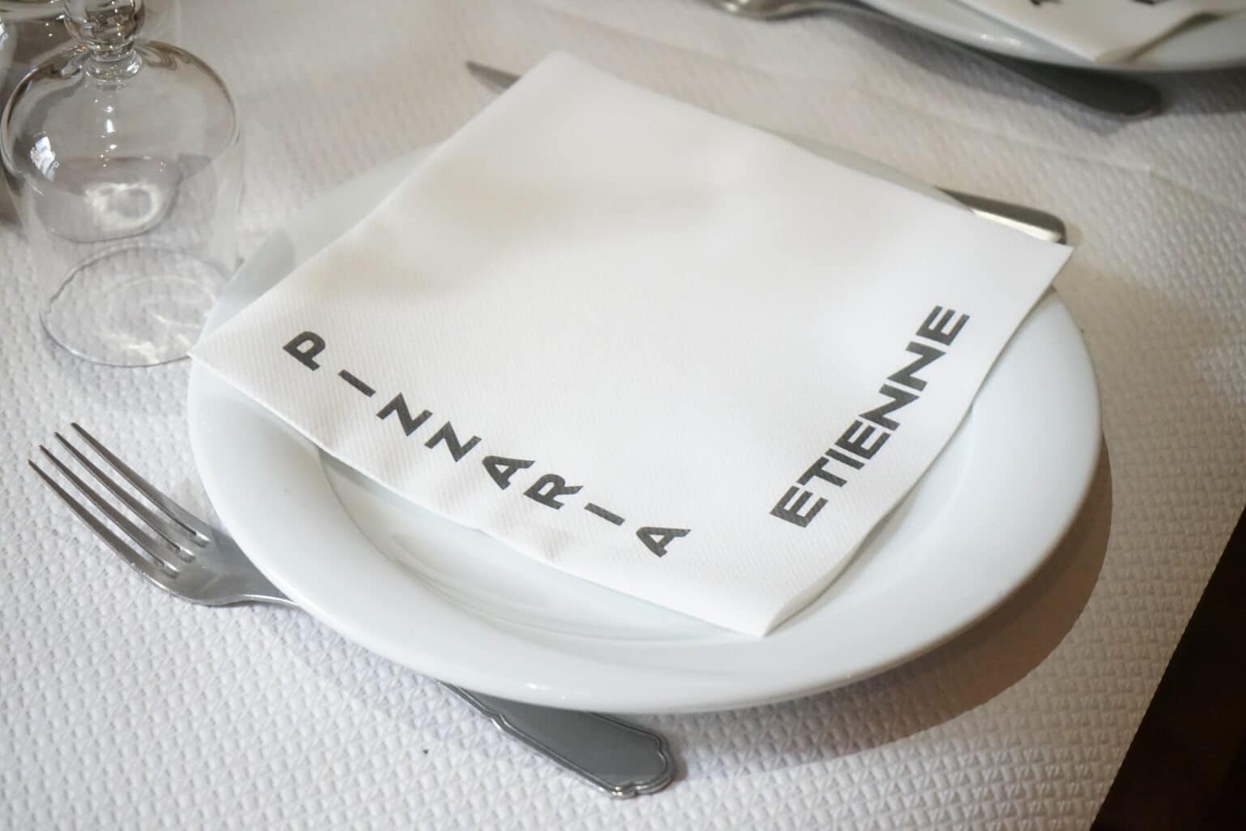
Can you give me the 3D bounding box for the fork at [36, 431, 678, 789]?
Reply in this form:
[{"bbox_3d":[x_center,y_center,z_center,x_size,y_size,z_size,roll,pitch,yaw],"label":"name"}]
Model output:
[{"bbox_3d":[-0.076,0.052,0.651,0.203,0.024,0.026,21,45,22],"label":"fork"}]

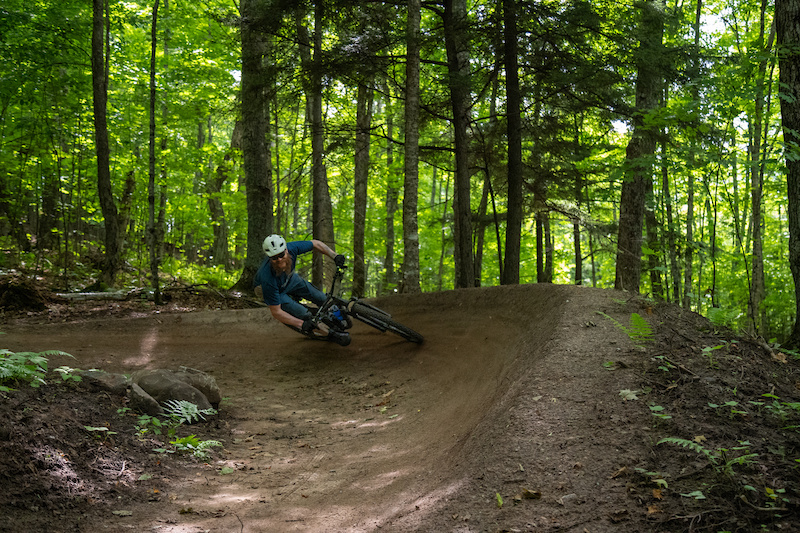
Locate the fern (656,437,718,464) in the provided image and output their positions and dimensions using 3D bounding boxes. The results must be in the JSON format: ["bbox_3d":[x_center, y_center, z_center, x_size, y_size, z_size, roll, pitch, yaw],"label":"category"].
[{"bbox_3d":[1.330,0.850,4.100,0.280,0.140,0.220,0,2,0],"label":"fern"}]

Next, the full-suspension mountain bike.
[{"bbox_3d":[-0.520,0.450,8.450,1.020,0.780,1.850,40,-27,-31],"label":"full-suspension mountain bike"}]

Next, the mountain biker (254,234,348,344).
[{"bbox_3d":[-0.940,0.220,8.500,0.900,1.050,0.850,-11,3,-19],"label":"mountain biker"}]

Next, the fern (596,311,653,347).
[{"bbox_3d":[1.650,0.460,6.500,0.420,0.250,0.340,0,2,0],"label":"fern"}]

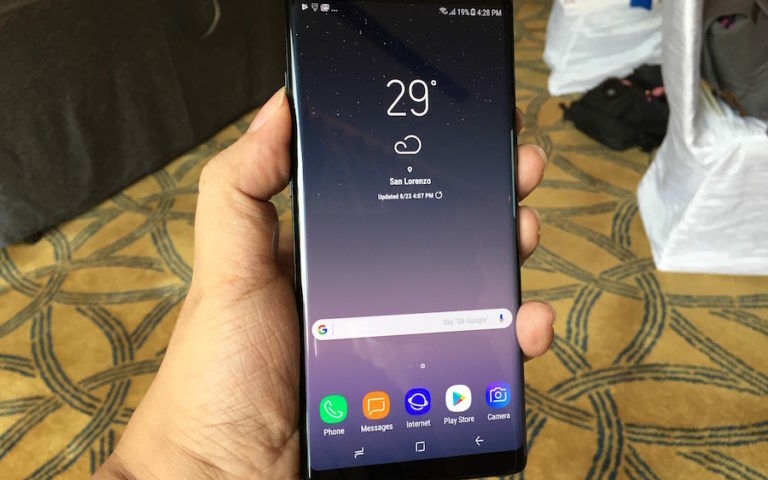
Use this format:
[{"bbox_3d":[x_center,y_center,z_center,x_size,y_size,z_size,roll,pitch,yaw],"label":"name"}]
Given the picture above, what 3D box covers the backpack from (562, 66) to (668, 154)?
[{"bbox_3d":[1.014,-0.586,2.698,0.420,0.180,0.330,-28,41,-14],"label":"backpack"}]

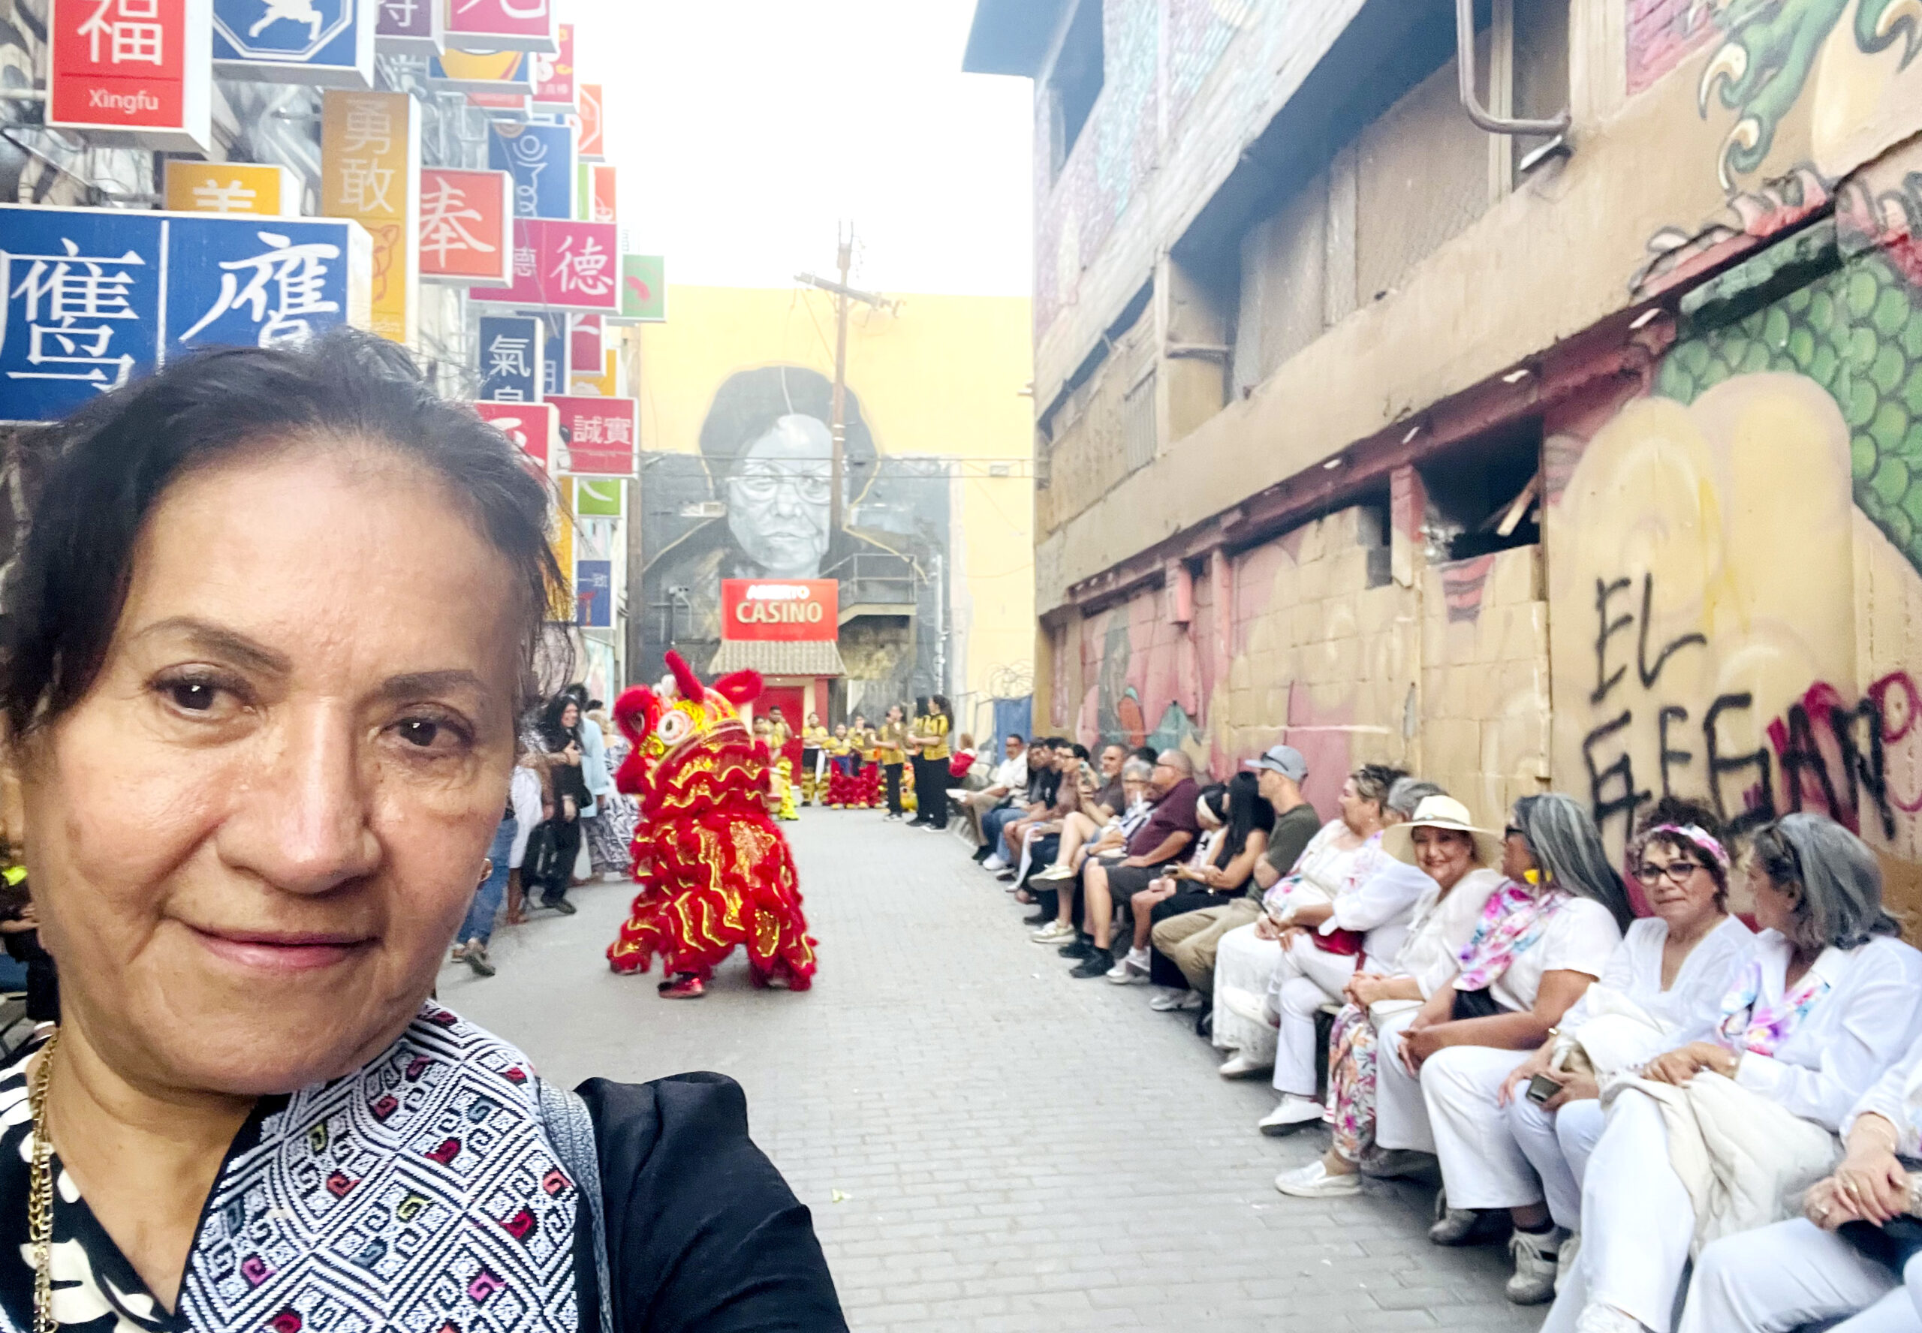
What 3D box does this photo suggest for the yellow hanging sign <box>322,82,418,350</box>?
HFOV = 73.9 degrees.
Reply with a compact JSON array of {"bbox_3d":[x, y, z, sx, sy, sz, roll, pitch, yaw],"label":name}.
[{"bbox_3d":[-3.193,-2.391,6.902,0.458,1.388,0.190,0,-2,-7],"label":"yellow hanging sign"}]

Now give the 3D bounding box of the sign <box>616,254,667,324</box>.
[{"bbox_3d":[-3.620,-4.114,13.931,0.818,0.752,0.190,0,-2,-7],"label":"sign"}]

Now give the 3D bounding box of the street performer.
[{"bbox_3d":[-1.371,0.833,7.156,1.120,1.840,0.820,-1,-2,8],"label":"street performer"}]

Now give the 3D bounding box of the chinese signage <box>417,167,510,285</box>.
[{"bbox_3d":[-3.433,-2.938,8.559,0.795,0.747,0.190,0,-2,-7],"label":"chinese signage"}]

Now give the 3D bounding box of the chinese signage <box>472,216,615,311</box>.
[{"bbox_3d":[-3.492,-3.359,10.738,1.221,0.740,0.190,0,-2,-7],"label":"chinese signage"}]

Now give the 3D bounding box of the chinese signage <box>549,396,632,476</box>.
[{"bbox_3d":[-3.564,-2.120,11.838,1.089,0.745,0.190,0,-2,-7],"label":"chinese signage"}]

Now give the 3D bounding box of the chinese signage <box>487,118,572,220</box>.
[{"bbox_3d":[-3.862,-4.360,11.489,0.752,1.007,0.190,0,-2,-7],"label":"chinese signage"}]

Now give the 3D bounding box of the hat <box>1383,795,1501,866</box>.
[{"bbox_3d":[1.557,0.535,4.120,0.380,0.140,0.380,-2,-21,36],"label":"hat"}]

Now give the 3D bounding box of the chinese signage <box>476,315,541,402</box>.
[{"bbox_3d":[-3.576,-2.232,10.126,0.458,1.051,0.190,0,-2,-7],"label":"chinese signage"}]

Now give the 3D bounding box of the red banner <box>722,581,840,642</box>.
[{"bbox_3d":[-3.688,-1.133,26.122,2.340,1.235,0.220,0,-2,-7],"label":"red banner"}]

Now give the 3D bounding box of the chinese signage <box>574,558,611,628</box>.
[{"bbox_3d":[-4.369,-0.862,15.215,0.456,0.818,0.190,0,-2,-7],"label":"chinese signage"}]

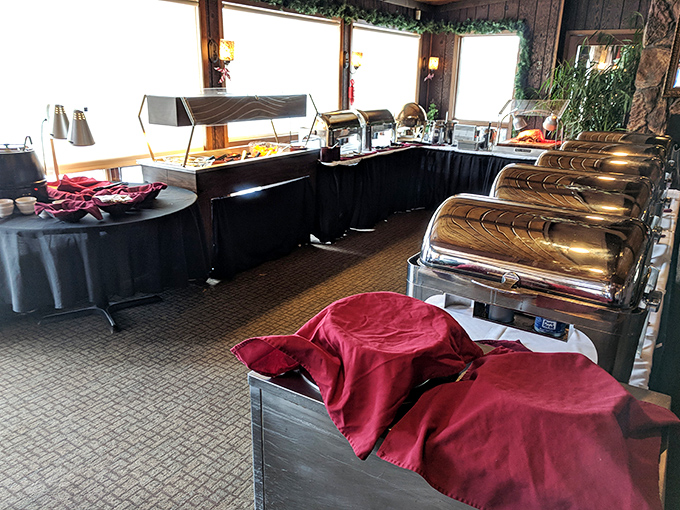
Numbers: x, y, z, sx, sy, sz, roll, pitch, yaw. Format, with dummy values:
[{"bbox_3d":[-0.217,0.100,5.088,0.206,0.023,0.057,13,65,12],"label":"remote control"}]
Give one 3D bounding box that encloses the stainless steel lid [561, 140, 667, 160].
[{"bbox_3d":[1.723,-0.612,3.219,0.575,0.175,0.430,13,22,30],"label":"stainless steel lid"}]

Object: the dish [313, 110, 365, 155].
[{"bbox_3d":[-0.128,-1.235,5.153,0.470,0.440,0.650,13,23,30],"label":"dish"}]

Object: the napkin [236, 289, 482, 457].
[{"bbox_3d":[0.057,0.250,1.290,0.550,0.240,0.450,13,23,30],"label":"napkin"}]

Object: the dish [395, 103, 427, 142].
[{"bbox_3d":[0.804,-1.677,6.461,0.420,0.450,0.440,1,20,-1],"label":"dish"}]

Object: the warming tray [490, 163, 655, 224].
[{"bbox_3d":[1.031,-0.168,2.277,0.660,0.410,0.480,13,23,30],"label":"warming tray"}]

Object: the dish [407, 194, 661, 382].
[{"bbox_3d":[0.610,0.055,1.609,0.660,0.400,0.480,13,23,30],"label":"dish"}]

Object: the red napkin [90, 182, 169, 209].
[{"bbox_3d":[-1.213,-0.361,3.018,0.300,0.110,0.450,13,23,30],"label":"red napkin"}]

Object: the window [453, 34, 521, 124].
[{"bbox_3d":[2.110,-2.543,7.419,0.930,1.220,0.100,13,23,30],"label":"window"}]

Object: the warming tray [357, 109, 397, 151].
[{"bbox_3d":[0.288,-1.443,5.773,0.470,0.440,0.650,13,23,30],"label":"warming tray"}]

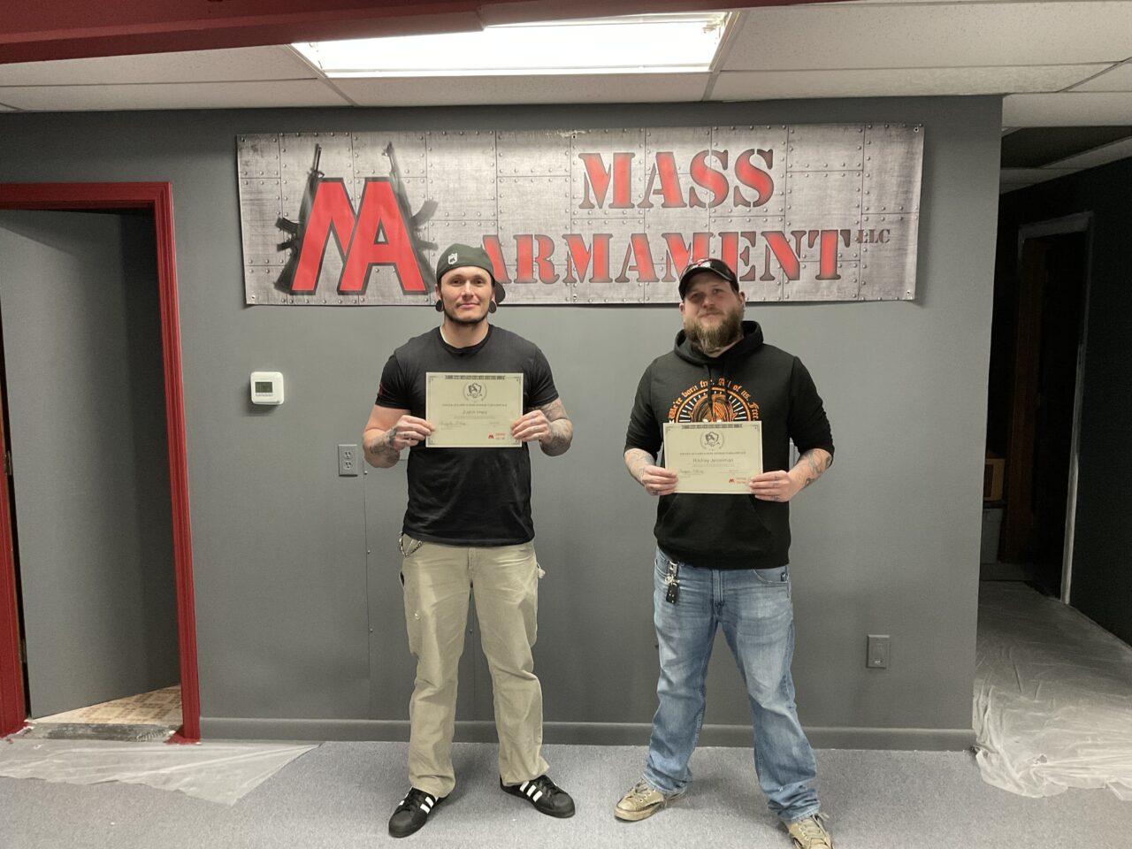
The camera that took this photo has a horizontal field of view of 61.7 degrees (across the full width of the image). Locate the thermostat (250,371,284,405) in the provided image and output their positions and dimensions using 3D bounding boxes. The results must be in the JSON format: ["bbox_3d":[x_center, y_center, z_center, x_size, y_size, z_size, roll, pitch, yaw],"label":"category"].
[{"bbox_3d":[-1.085,-0.132,3.443,0.115,0.115,0.030,0,7,3],"label":"thermostat"}]

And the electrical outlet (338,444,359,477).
[{"bbox_3d":[-0.817,0.136,3.556,0.070,0.115,0.007,0,6,3],"label":"electrical outlet"}]

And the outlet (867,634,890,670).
[{"bbox_3d":[1.139,0.828,3.456,0.080,0.126,0.010,0,7,3],"label":"outlet"}]

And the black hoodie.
[{"bbox_3d":[0.505,0.056,2.937,0.610,0.755,0.330,1,7,16],"label":"black hoodie"}]

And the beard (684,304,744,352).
[{"bbox_3d":[0.434,-0.283,2.798,0.172,0.140,0.120,1,7,15],"label":"beard"}]

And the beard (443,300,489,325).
[{"bbox_3d":[-0.304,-0.340,2.884,0.142,0.080,0.090,-1,7,-5],"label":"beard"}]

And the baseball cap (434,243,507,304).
[{"bbox_3d":[-0.286,-0.467,2.969,0.177,0.147,0.260,2,-8,22],"label":"baseball cap"}]

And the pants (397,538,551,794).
[{"bbox_3d":[-0.303,0.782,3.140,0.460,0.970,0.300,-1,7,-6],"label":"pants"}]

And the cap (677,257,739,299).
[{"bbox_3d":[0.422,-0.456,2.852,0.175,0.120,0.265,-9,-12,22],"label":"cap"}]

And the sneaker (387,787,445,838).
[{"bbox_3d":[-0.484,1.237,3.134,0.108,0.110,0.297,3,7,25],"label":"sneaker"}]

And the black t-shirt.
[{"bbox_3d":[-0.313,0.025,3.014,0.570,0.685,0.290,-1,7,-6],"label":"black t-shirt"}]

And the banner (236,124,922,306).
[{"bbox_3d":[0.030,-0.747,3.406,2.438,0.610,0.015,0,6,3],"label":"banner"}]

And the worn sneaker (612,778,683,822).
[{"bbox_3d":[0.297,1.198,3.124,0.280,0.114,0.105,-7,9,-43],"label":"worn sneaker"}]

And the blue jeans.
[{"bbox_3d":[0.515,0.783,2.983,0.530,0.920,0.340,1,7,11],"label":"blue jeans"}]

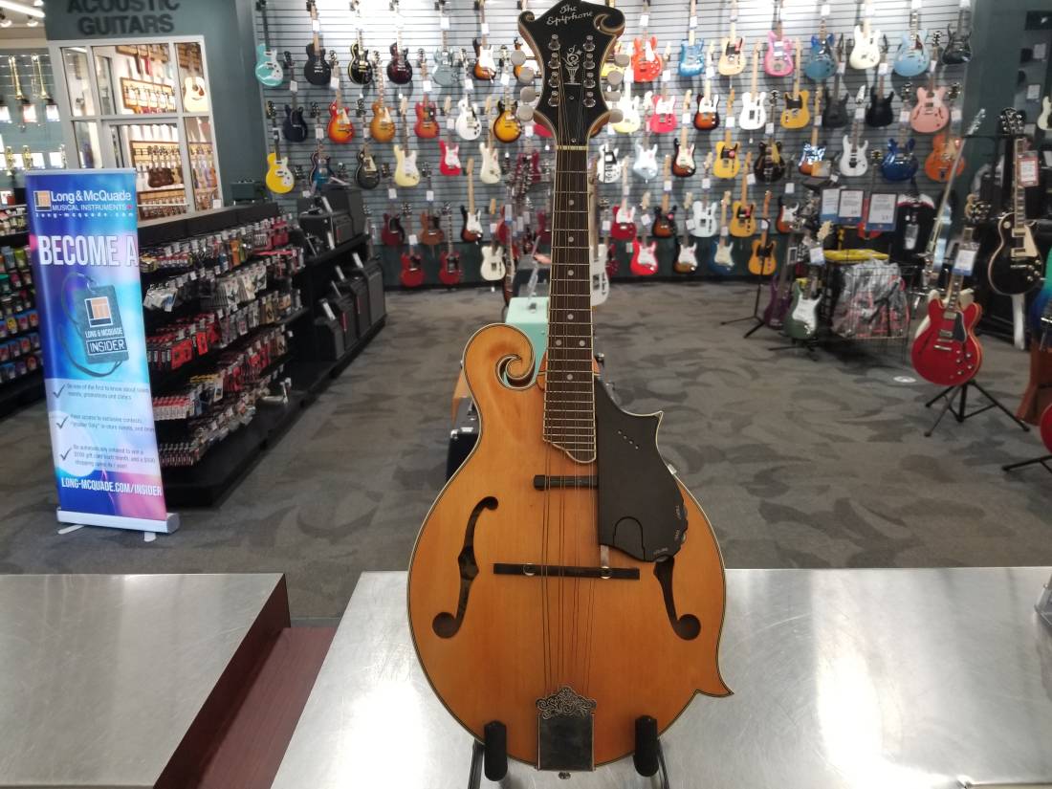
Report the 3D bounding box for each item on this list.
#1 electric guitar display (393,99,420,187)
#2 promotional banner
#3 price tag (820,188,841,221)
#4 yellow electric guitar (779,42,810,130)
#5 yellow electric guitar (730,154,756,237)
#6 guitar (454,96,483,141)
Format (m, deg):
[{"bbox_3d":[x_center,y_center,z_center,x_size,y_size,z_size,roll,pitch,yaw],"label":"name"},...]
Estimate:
[{"bbox_3d":[-1.399,-2.976,9.339,0.320,1.013,0.070,-2,16,-4],"label":"electric guitar display"},{"bbox_3d":[-1.705,-0.151,3.149,0.525,1.463,0.150,2,12,13],"label":"promotional banner"},{"bbox_3d":[2.498,-1.542,6.450,0.190,0.280,0.015,4,16,20],"label":"price tag"},{"bbox_3d":[3.108,-3.547,9.090,0.325,0.948,0.070,1,16,7],"label":"yellow electric guitar"},{"bbox_3d":[2.645,-2.381,9.473,0.325,0.984,0.070,0,16,6],"label":"yellow electric guitar"},{"bbox_3d":[-0.672,-3.462,9.145,0.330,1.000,0.080,-6,17,-14],"label":"guitar"}]

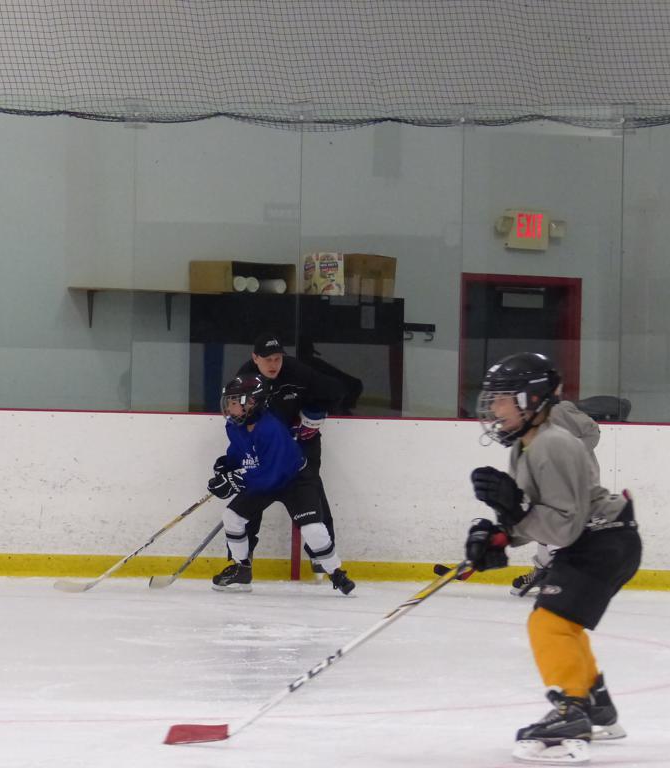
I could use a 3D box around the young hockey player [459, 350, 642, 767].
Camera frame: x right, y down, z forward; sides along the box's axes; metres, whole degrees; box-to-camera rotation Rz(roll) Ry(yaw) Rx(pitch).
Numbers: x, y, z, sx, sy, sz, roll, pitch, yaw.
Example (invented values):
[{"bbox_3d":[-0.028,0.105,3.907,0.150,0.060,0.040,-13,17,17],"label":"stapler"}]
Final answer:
[{"bbox_3d":[0.750,0.582,12.950,0.620,1.390,0.520,1,0,-10],"label":"young hockey player"}]

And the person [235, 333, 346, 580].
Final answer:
[{"bbox_3d":[-0.291,0.496,24.500,0.600,1.640,0.520,1,0,25],"label":"person"}]

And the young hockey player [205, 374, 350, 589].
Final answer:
[{"bbox_3d":[-0.346,0.616,23.600,0.710,1.390,0.600,1,0,-33],"label":"young hockey player"}]

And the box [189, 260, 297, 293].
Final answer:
[{"bbox_3d":[-0.658,-0.771,26.800,0.570,0.225,0.460,1,0,-36],"label":"box"}]

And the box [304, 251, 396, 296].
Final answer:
[{"bbox_3d":[0.113,-0.797,27.200,0.570,0.300,0.370,1,0,-36],"label":"box"}]

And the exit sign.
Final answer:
[{"bbox_3d":[1.457,-1.161,28.200,0.350,0.285,0.080,1,0,-34],"label":"exit sign"}]

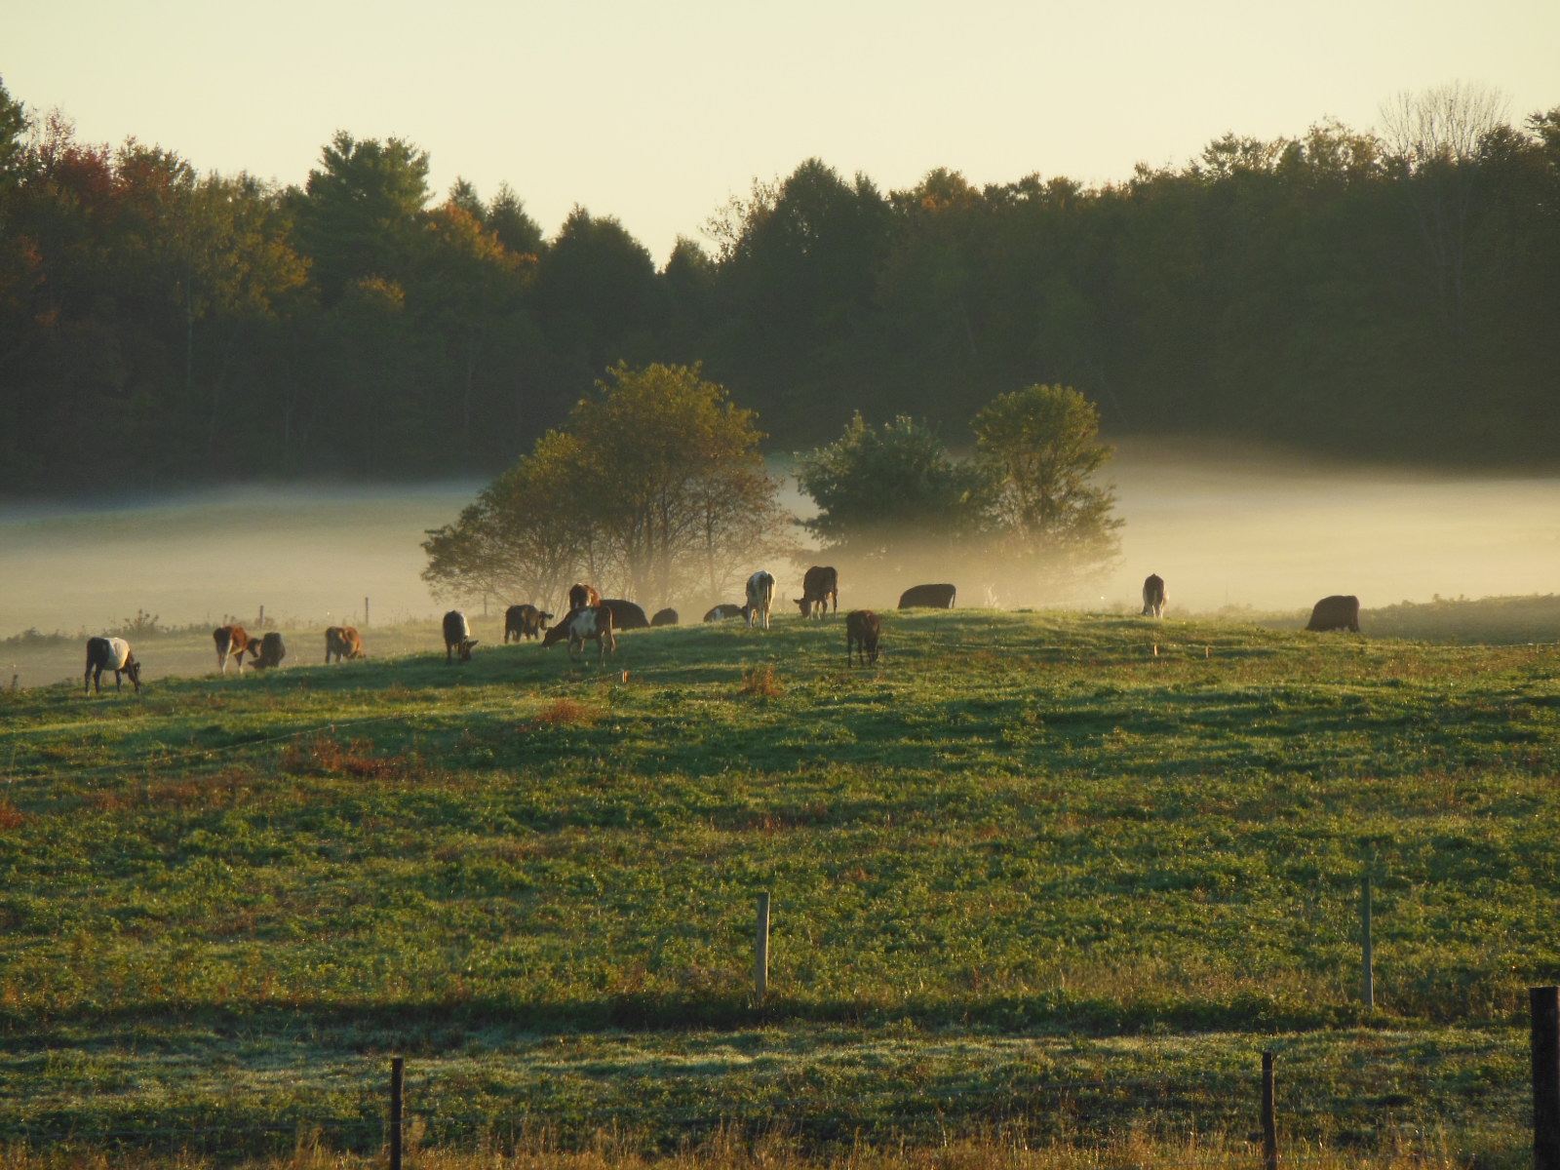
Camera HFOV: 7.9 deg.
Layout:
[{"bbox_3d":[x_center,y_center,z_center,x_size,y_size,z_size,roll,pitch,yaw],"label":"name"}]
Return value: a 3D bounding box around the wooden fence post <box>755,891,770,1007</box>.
[{"bbox_3d":[-0.167,3.558,110.000,0.120,1.130,0.120,0,1,0],"label":"wooden fence post"}]

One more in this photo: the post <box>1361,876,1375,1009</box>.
[{"bbox_3d":[5.741,3.492,110.000,0.110,1.310,0.110,0,1,0],"label":"post"}]

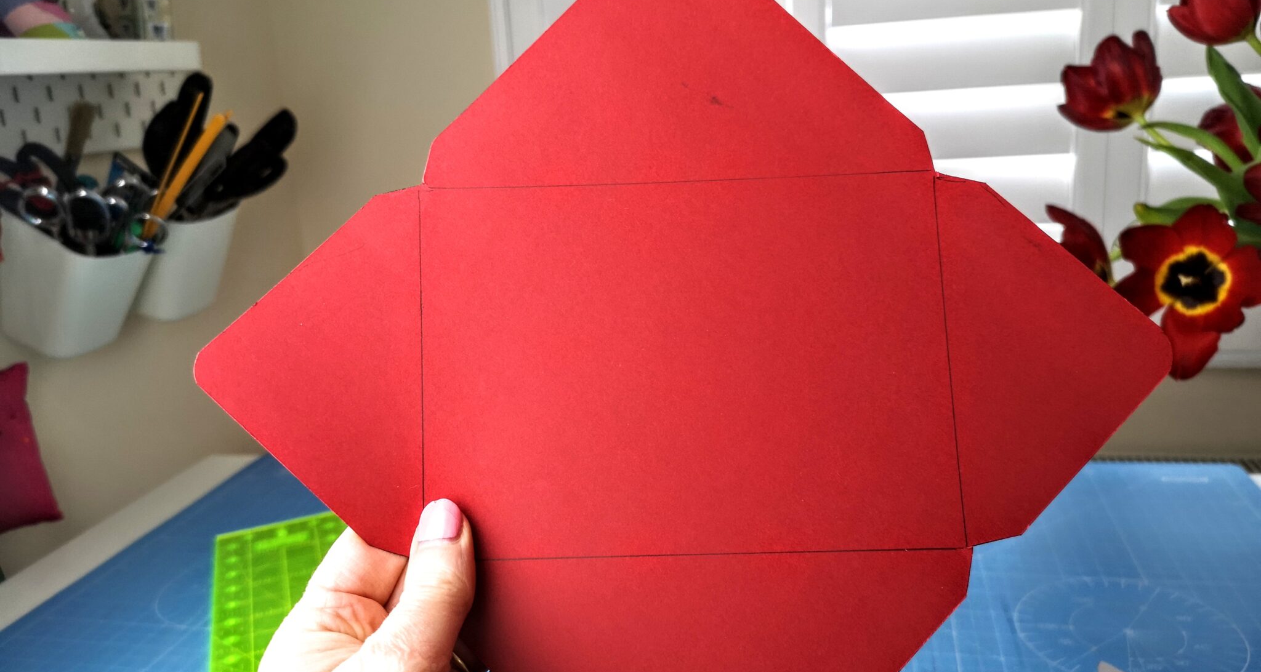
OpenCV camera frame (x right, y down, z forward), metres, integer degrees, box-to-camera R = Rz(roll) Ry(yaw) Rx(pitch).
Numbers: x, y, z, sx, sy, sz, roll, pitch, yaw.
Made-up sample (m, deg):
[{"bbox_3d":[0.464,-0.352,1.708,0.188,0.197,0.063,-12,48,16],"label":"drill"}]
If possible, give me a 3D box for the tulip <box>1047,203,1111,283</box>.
[{"bbox_3d":[0.315,-0.054,0.700,0.064,0.067,0.067,28,0,-6],"label":"tulip"}]

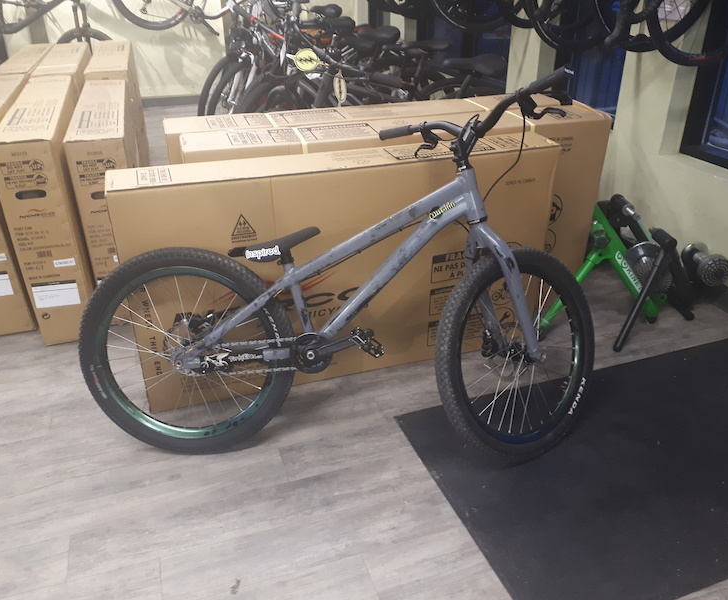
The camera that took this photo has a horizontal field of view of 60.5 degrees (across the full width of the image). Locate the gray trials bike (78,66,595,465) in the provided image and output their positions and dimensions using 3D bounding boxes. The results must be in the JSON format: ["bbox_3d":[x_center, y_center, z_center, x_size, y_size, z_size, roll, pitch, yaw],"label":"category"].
[{"bbox_3d":[-0.047,-0.093,1.764,1.550,1.080,0.600,0,21,0],"label":"gray trials bike"}]

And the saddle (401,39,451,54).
[{"bbox_3d":[0.351,-1.422,3.500,0.270,0.085,0.160,-4,29,-7],"label":"saddle"}]

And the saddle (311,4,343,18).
[{"bbox_3d":[-0.328,-2.520,5.450,0.270,0.105,0.175,-4,29,-7],"label":"saddle"}]

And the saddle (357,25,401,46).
[{"bbox_3d":[0.091,-1.653,3.900,0.270,0.110,0.175,-4,29,-7],"label":"saddle"}]

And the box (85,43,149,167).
[{"bbox_3d":[-1.630,-1.240,4.214,0.212,0.772,1.565,-9,29,-15],"label":"box"}]

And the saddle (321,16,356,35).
[{"bbox_3d":[-0.188,-2.024,4.600,0.270,0.110,0.175,-4,29,-7],"label":"saddle"}]

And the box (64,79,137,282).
[{"bbox_3d":[-1.168,-0.542,2.949,0.196,0.739,1.382,-9,30,-16],"label":"box"}]

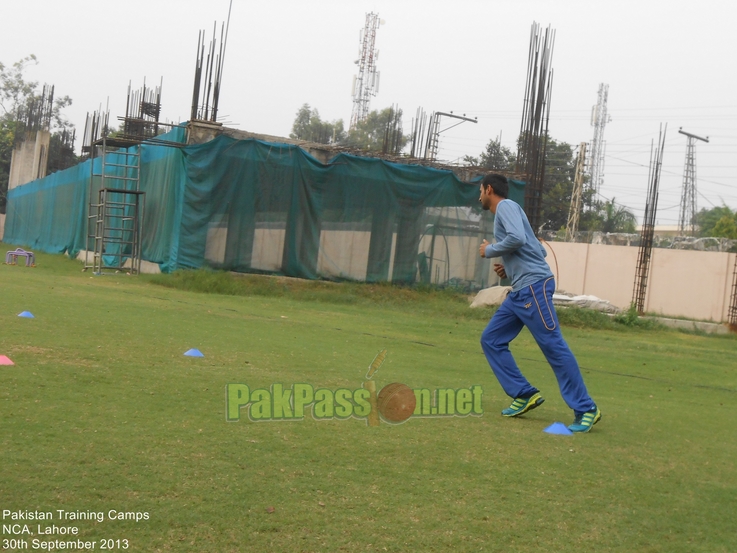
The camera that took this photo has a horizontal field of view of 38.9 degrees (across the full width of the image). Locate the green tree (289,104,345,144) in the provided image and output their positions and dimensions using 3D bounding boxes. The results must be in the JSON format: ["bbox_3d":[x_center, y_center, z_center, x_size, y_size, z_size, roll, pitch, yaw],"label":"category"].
[{"bbox_3d":[-4.417,-7.321,80.161,4.600,11.630,4.600,5,2,0],"label":"green tree"}]

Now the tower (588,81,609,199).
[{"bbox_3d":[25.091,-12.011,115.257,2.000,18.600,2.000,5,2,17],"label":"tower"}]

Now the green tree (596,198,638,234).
[{"bbox_3d":[13.624,-1.796,58.069,2.700,4.990,2.700,5,2,11],"label":"green tree"}]

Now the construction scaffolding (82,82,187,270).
[{"bbox_3d":[-5.747,-2.352,25.300,2.000,4.400,1.500,4,2,-21],"label":"construction scaffolding"}]

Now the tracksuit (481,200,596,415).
[{"bbox_3d":[1.171,0.197,6.980,0.770,1.370,0.520,5,2,10],"label":"tracksuit"}]

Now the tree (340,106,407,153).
[{"bbox_3d":[0.096,-7.048,80.164,5.200,11.870,5.200,5,2,0],"label":"tree"}]

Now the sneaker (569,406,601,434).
[{"bbox_3d":[1.428,0.940,6.880,0.275,0.130,0.105,-25,-11,23],"label":"sneaker"}]

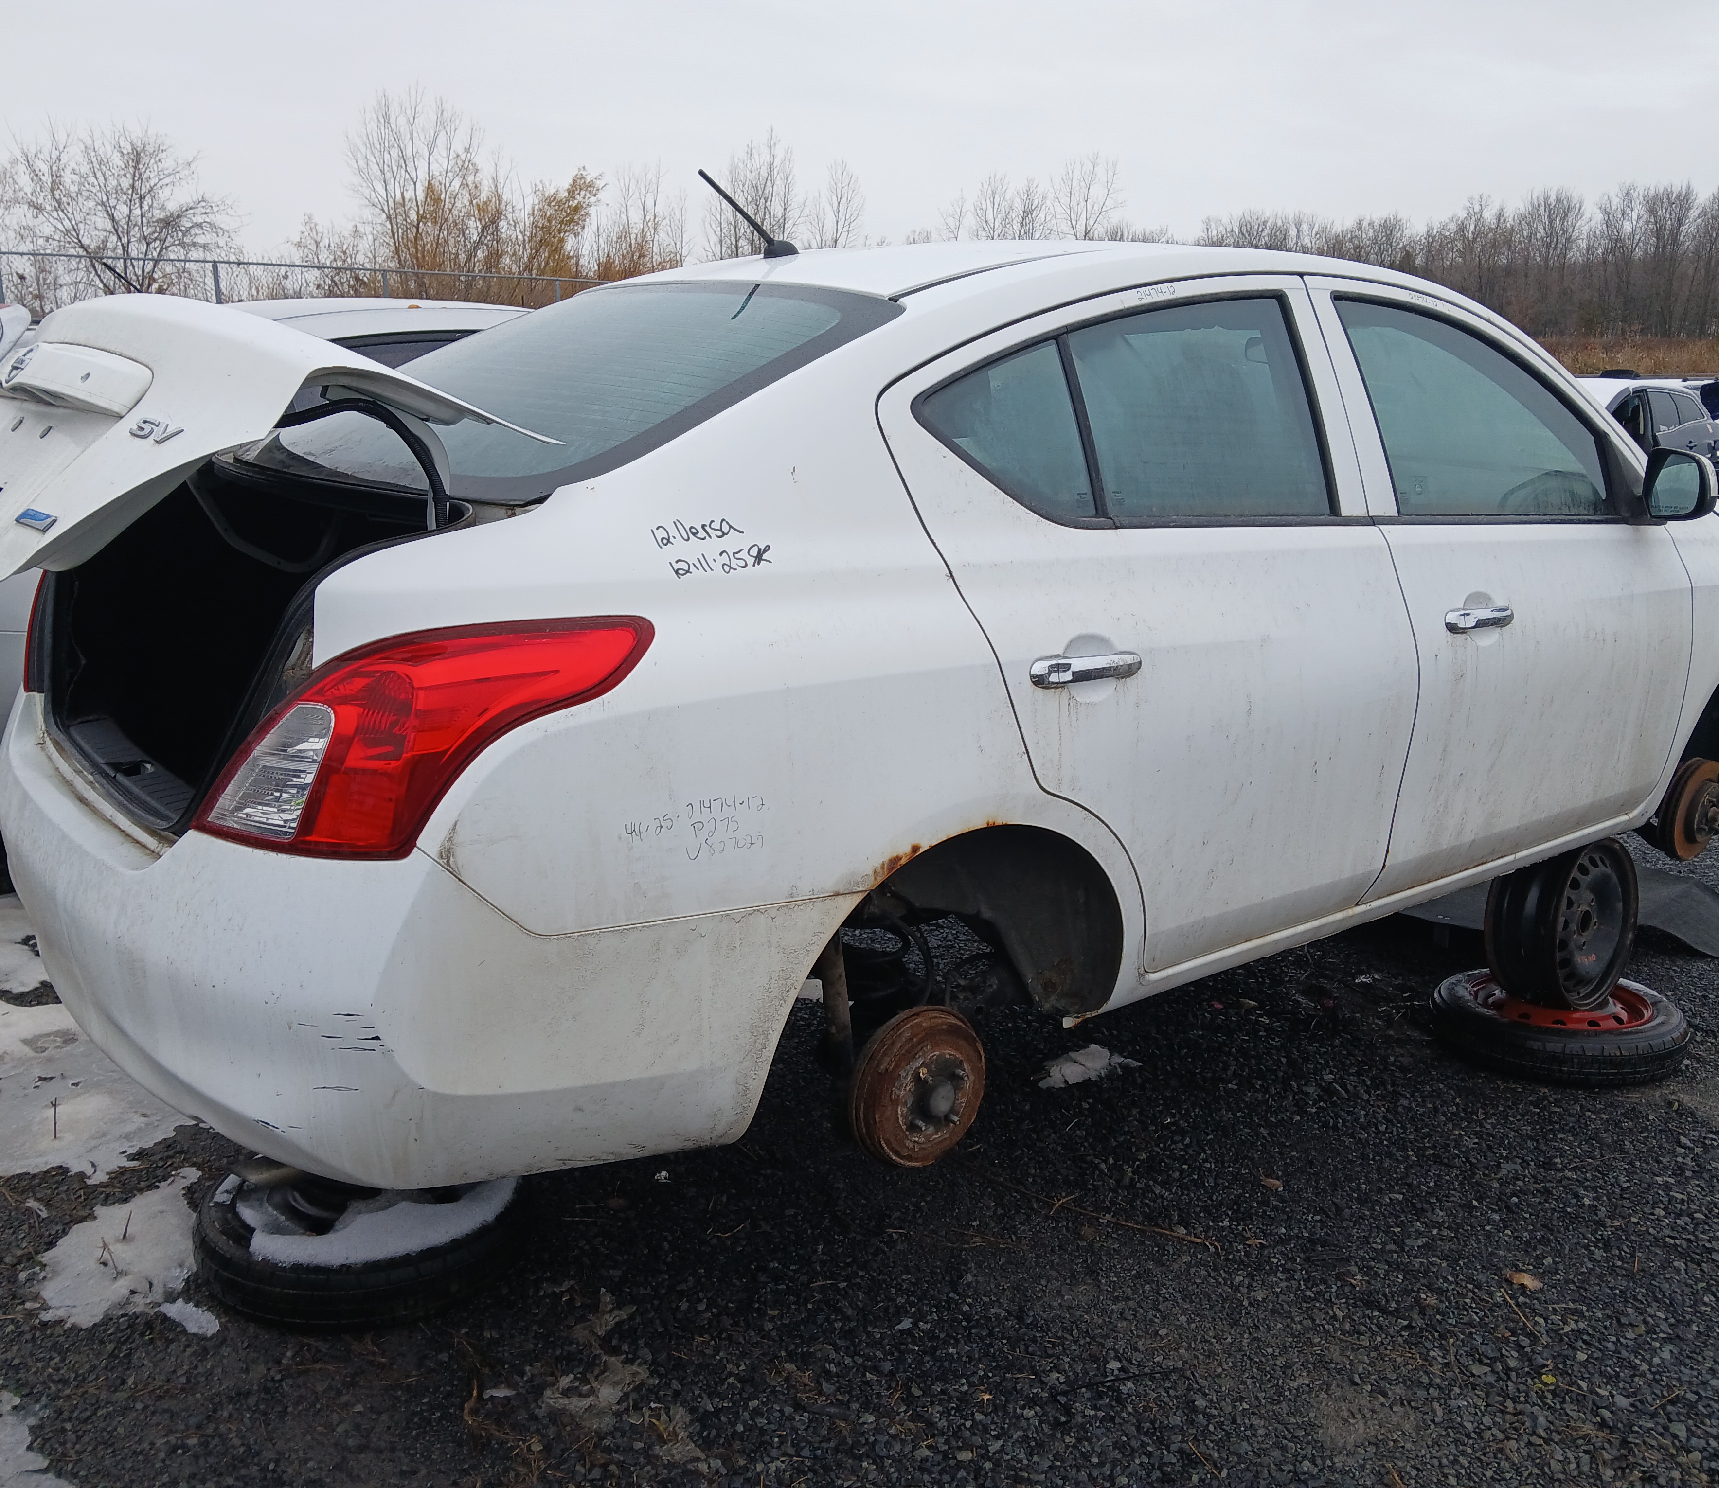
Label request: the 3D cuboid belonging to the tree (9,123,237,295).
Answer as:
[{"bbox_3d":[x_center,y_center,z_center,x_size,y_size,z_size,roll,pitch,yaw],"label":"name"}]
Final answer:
[{"bbox_3d":[-13.058,-8.447,27.273,4.000,5.440,4.000,0,15,0],"label":"tree"}]

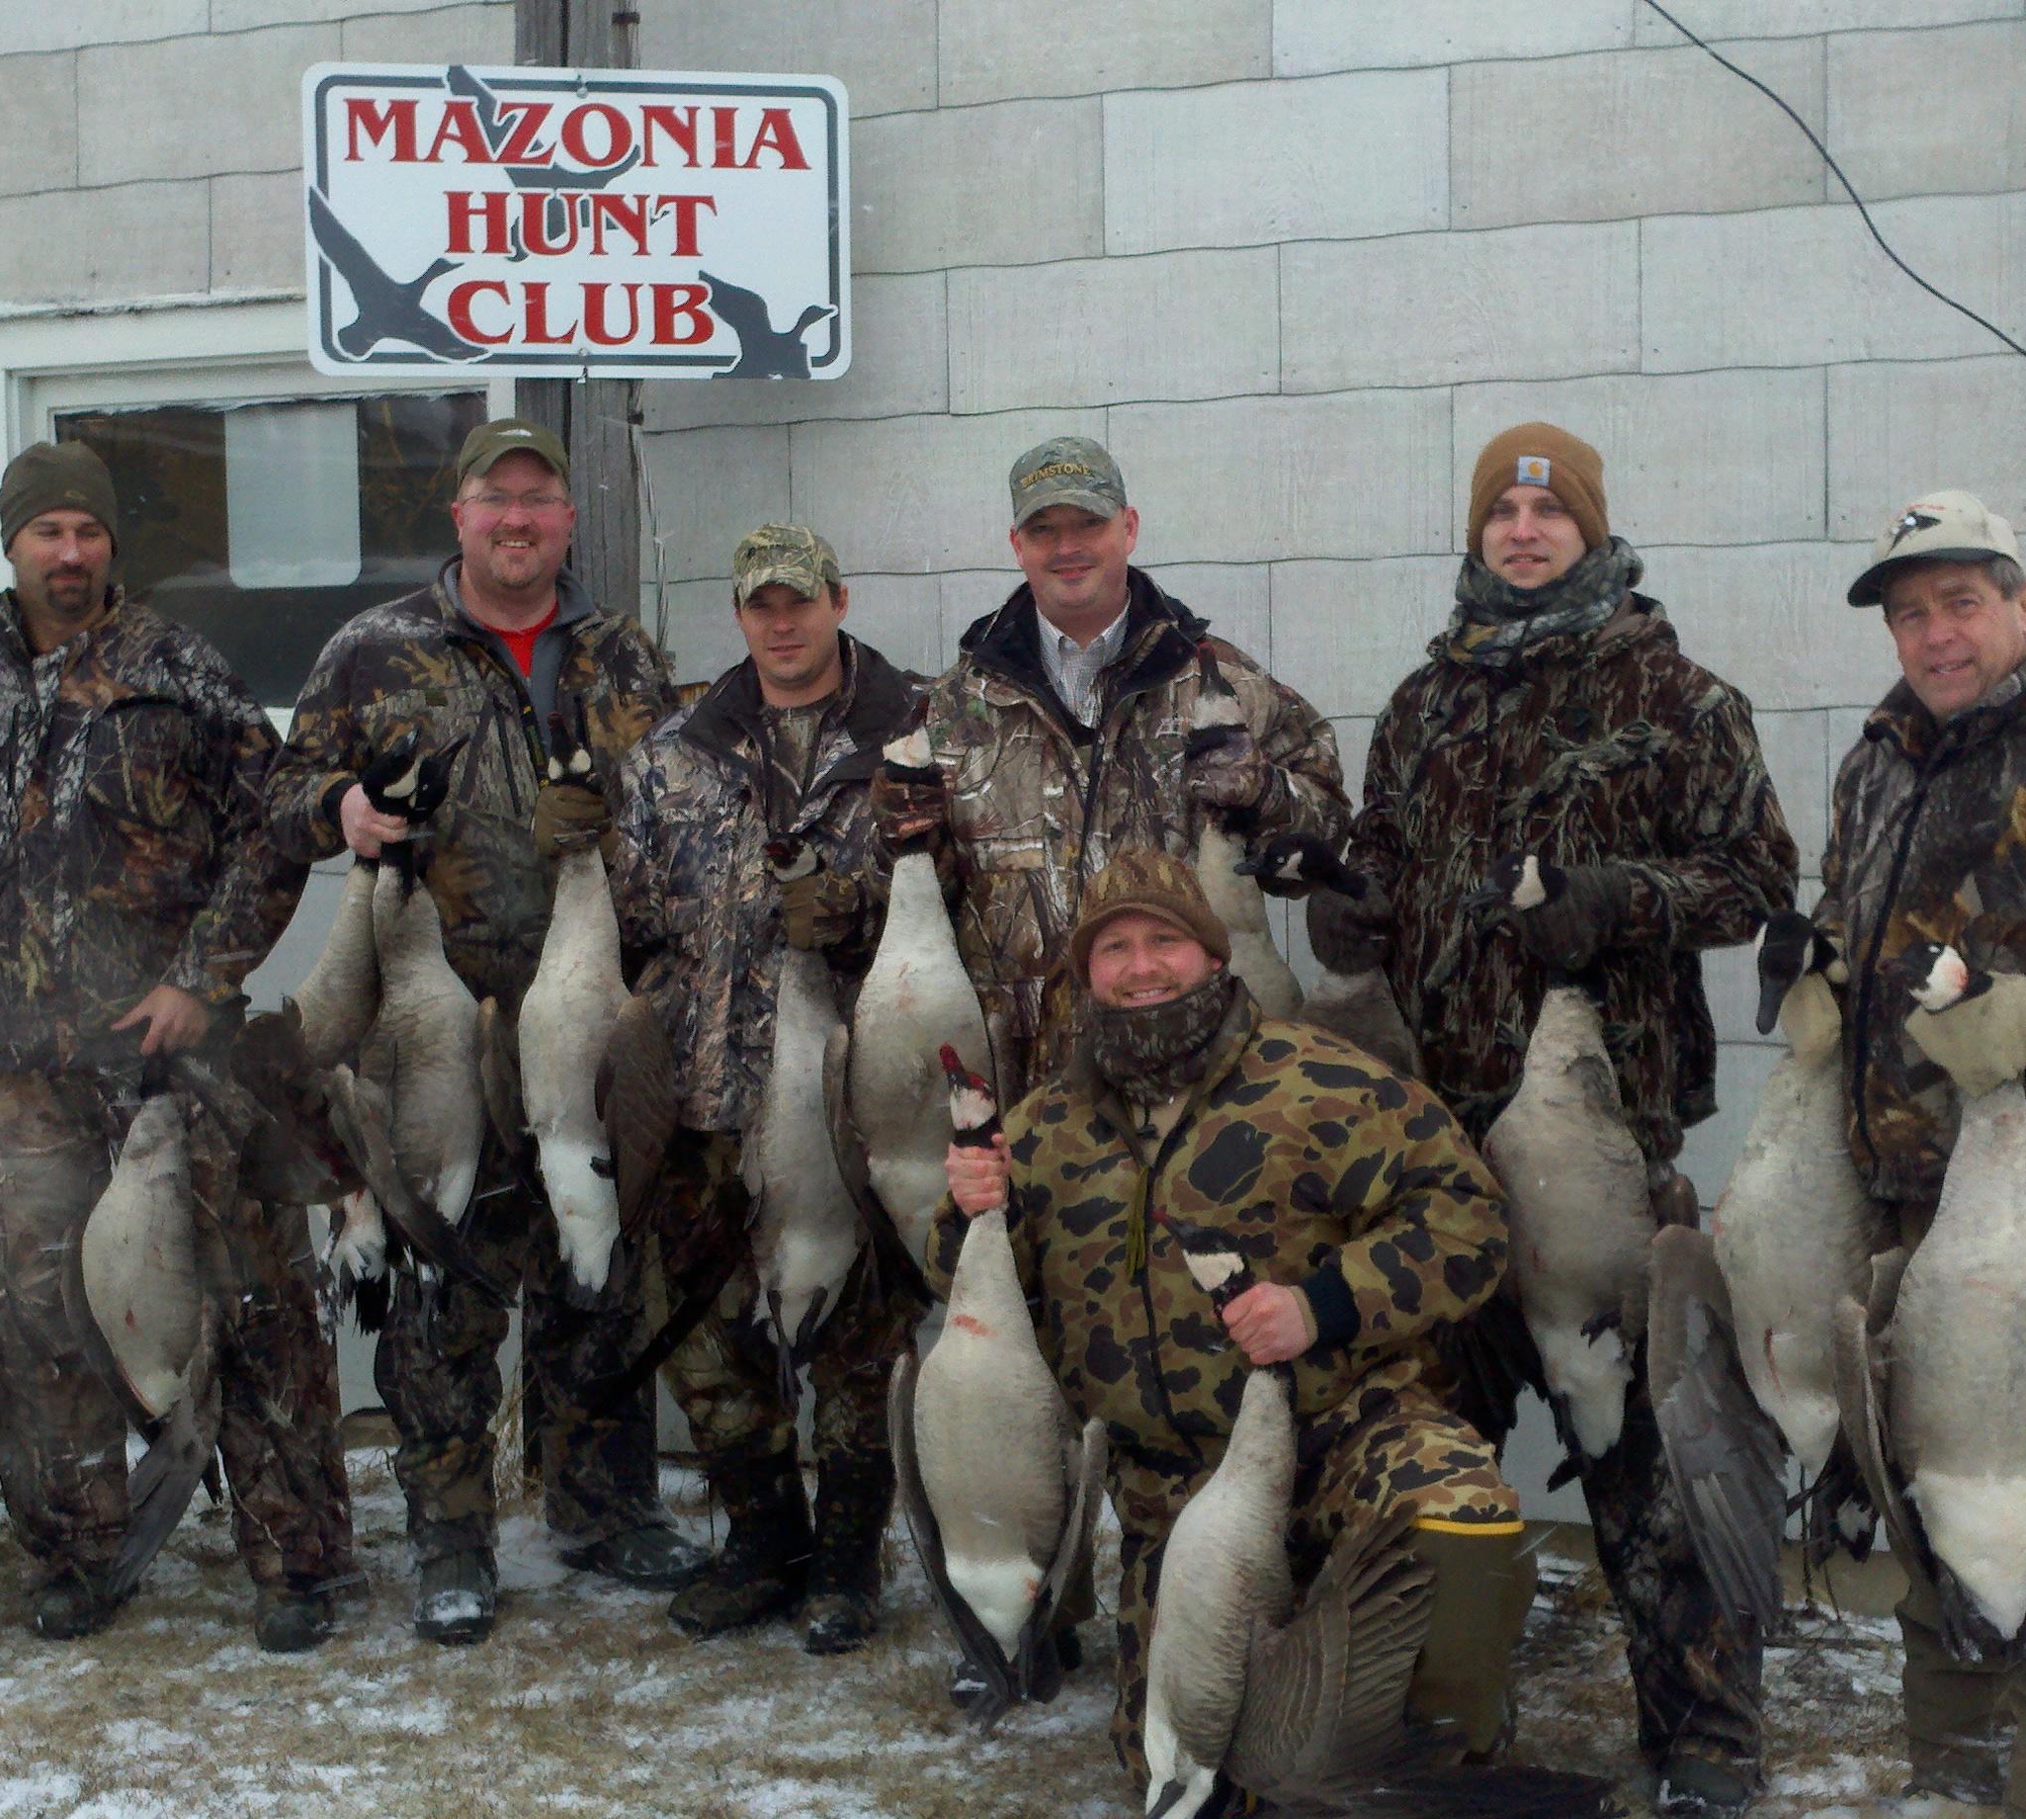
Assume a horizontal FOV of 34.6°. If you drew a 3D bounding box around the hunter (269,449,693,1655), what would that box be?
[{"bbox_3d":[-0.837,0.170,5.153,0.660,1.903,0.480,-1,1,-15],"label":"hunter"}]

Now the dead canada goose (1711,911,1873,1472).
[{"bbox_3d":[0.966,0.387,4.080,0.260,0.780,0.220,1,0,27],"label":"dead canada goose"}]

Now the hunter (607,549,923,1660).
[{"bbox_3d":[-0.386,0.261,5.051,0.520,1.725,0.430,0,1,6],"label":"hunter"}]

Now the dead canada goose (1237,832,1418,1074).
[{"bbox_3d":[0.466,0.310,4.470,0.280,0.820,0.270,2,5,37],"label":"dead canada goose"}]

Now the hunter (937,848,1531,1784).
[{"bbox_3d":[0.293,0.539,4.420,0.780,1.220,0.720,0,4,0],"label":"hunter"}]

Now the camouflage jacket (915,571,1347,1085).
[{"bbox_3d":[0.168,-0.070,4.660,0.620,0.810,0.420,0,1,14],"label":"camouflage jacket"}]

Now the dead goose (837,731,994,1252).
[{"bbox_3d":[-0.133,0.140,4.450,0.230,0.820,0.210,0,1,3],"label":"dead goose"}]

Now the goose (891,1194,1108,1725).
[{"bbox_3d":[-0.018,0.691,4.280,0.285,0.770,0.250,0,4,3],"label":"goose"}]

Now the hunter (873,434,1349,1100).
[{"bbox_3d":[0.151,0.223,4.690,0.680,1.820,0.480,0,4,6],"label":"hunter"}]

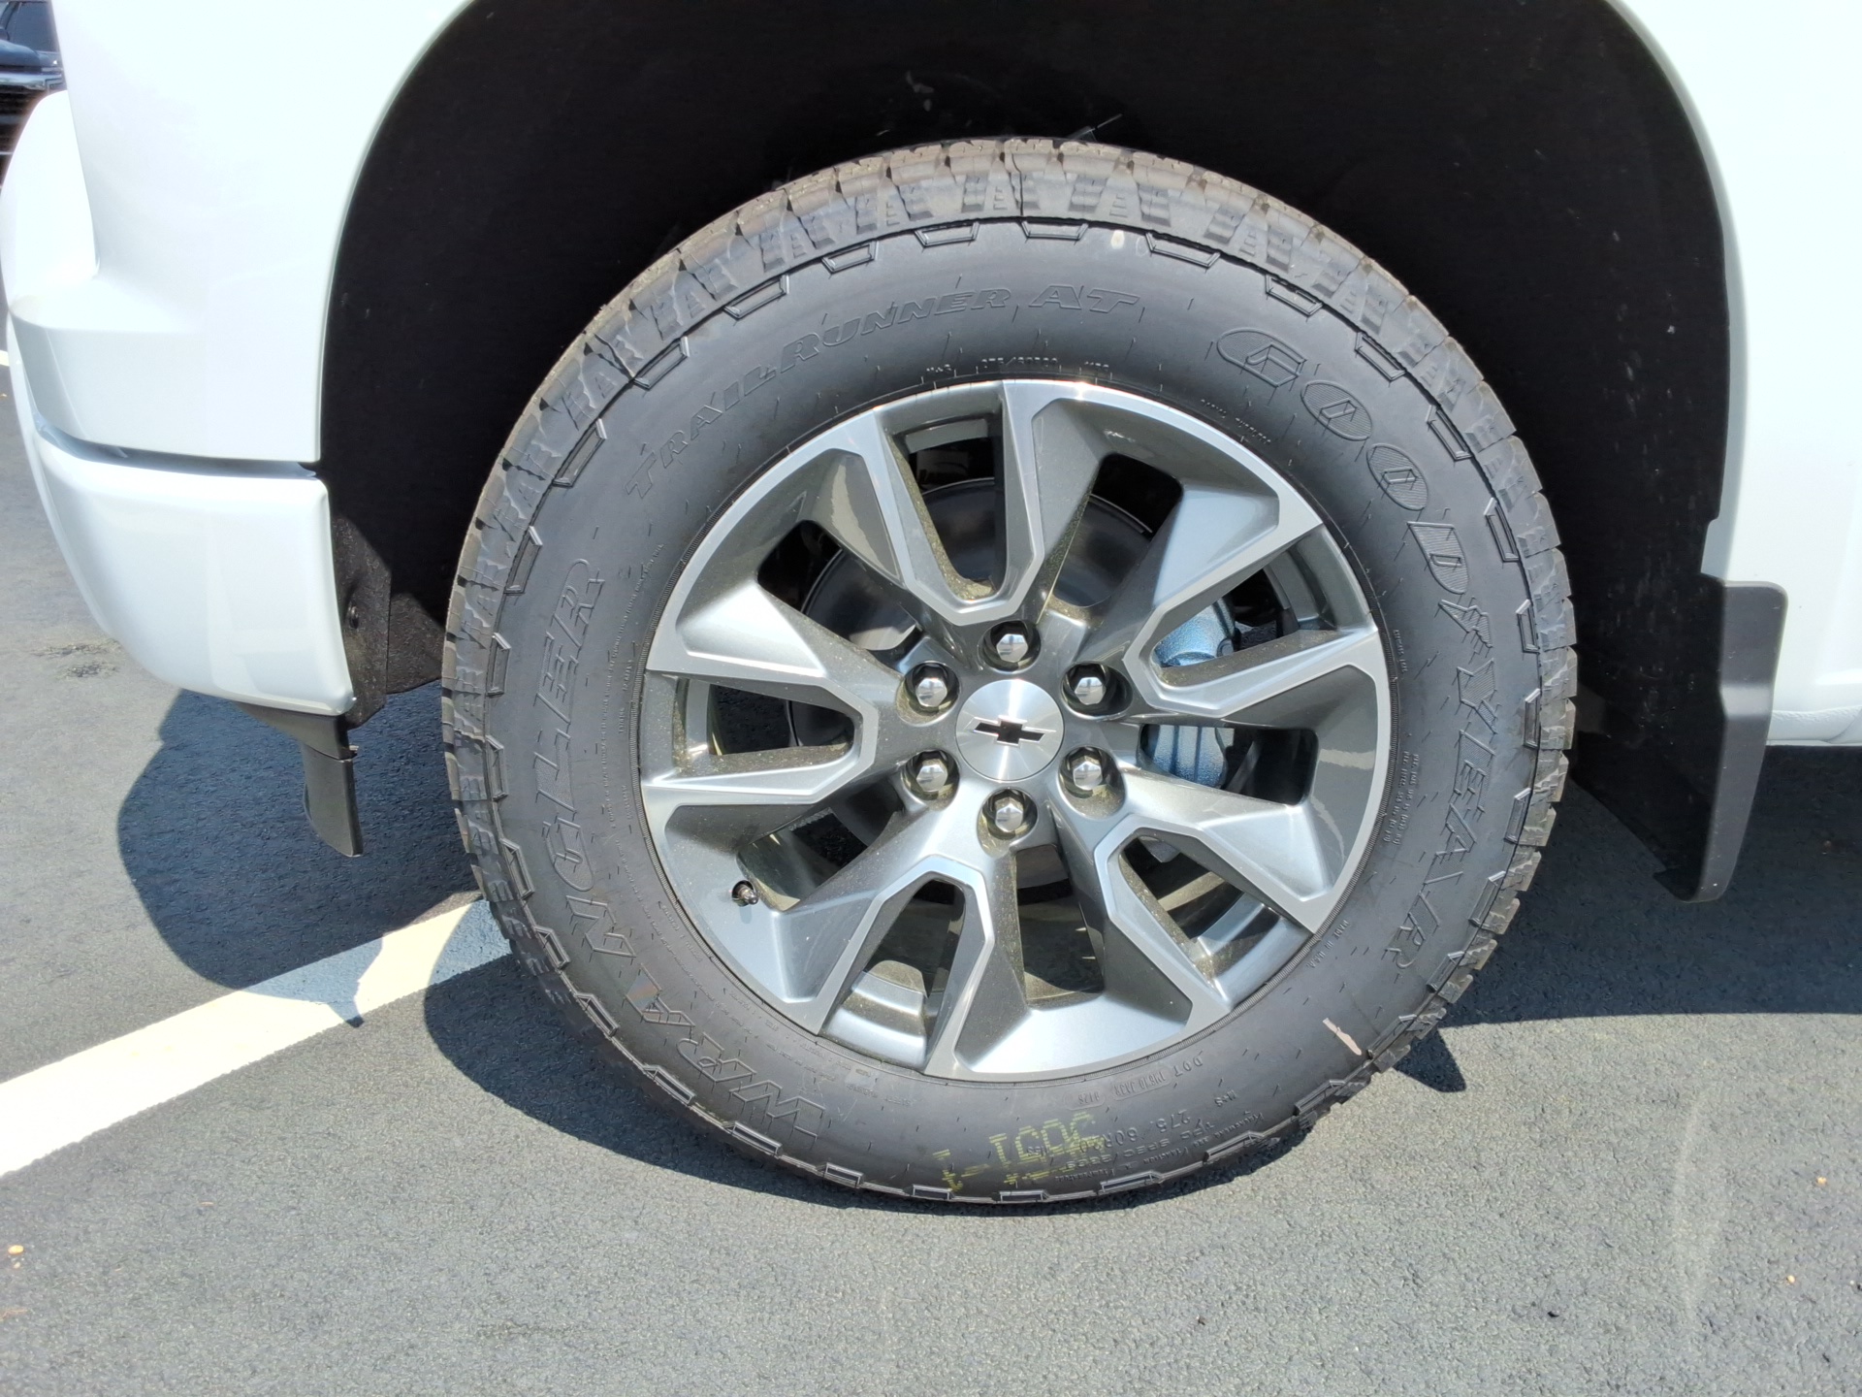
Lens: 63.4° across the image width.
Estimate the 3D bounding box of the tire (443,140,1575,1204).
[{"bbox_3d":[0.058,0.000,1.189,0.836,0.828,0.278,0,20,-2],"label":"tire"}]

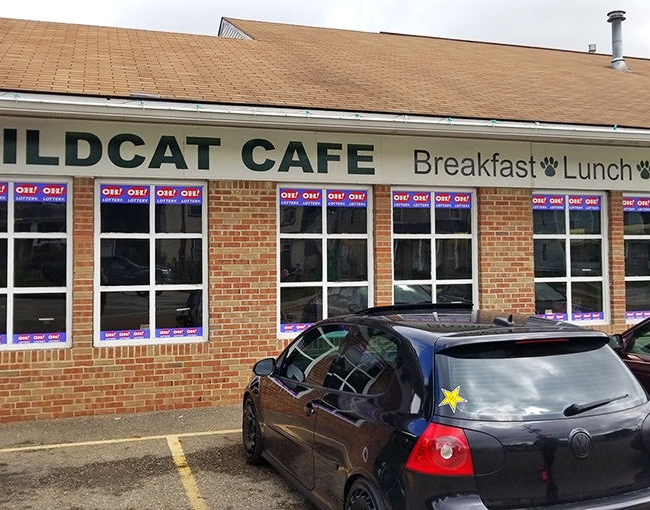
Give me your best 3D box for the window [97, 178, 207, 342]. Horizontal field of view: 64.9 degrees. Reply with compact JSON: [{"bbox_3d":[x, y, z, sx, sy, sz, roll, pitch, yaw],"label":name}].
[{"bbox_3d":[-1.997,0.080,5.910,1.248,1.893,0.100,0,-2,-12],"label":"window"}]

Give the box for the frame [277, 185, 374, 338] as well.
[{"bbox_3d":[-0.007,0.073,6.341,1.248,1.893,0.100,0,-2,-12],"label":"frame"}]

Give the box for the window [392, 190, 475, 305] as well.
[{"bbox_3d":[1.403,0.068,6.647,1.248,1.893,0.100,0,-2,-12],"label":"window"}]

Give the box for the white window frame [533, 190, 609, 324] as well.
[{"bbox_3d":[3.379,0.061,7.075,1.248,1.893,0.100,0,-2,-12],"label":"white window frame"}]

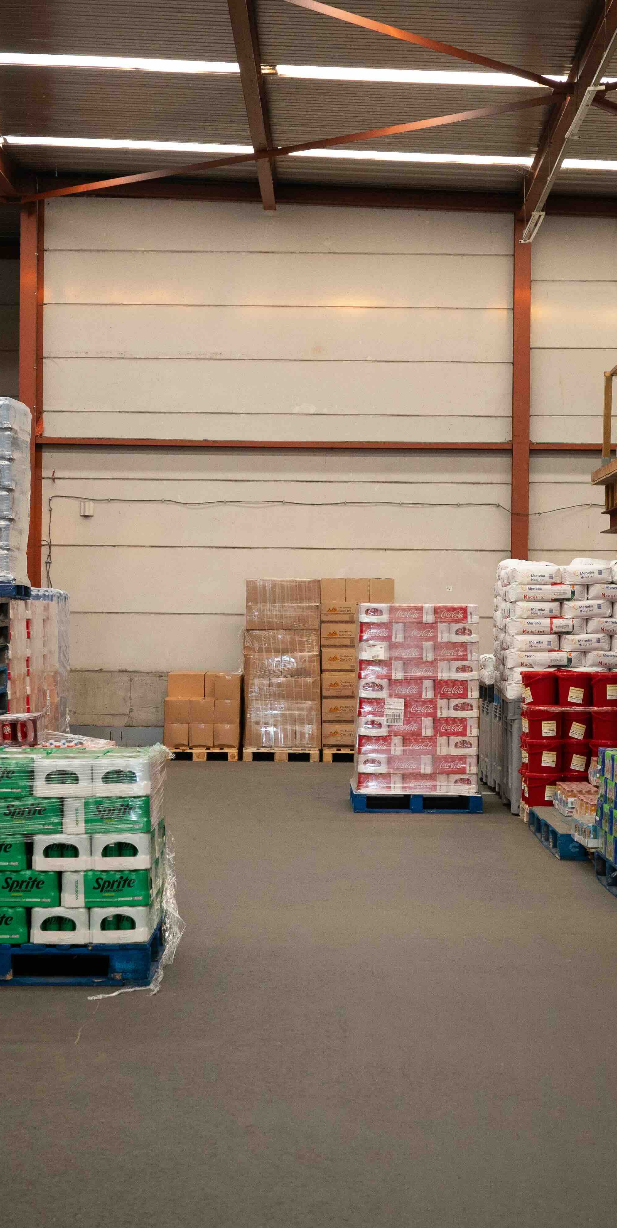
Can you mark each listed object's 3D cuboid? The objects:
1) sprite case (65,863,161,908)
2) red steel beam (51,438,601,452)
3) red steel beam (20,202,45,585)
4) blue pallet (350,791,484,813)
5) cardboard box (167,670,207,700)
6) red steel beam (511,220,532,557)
[{"bbox_3d":[-0.802,1.095,8.249,0.348,0.147,0.232,1,0,1],"label":"sprite case"},{"bbox_3d":[0.134,-1.852,22.500,6.300,0.085,0.140,1,0,1],"label":"red steel beam"},{"bbox_3d":[-3.118,-1.506,22.803,0.195,6.121,0.400,1,0,1],"label":"red steel beam"},{"bbox_3d":[0.863,1.478,16.480,1.000,0.162,1.200,1,0,1],"label":"blue pallet"},{"bbox_3d":[-1.315,0.781,22.235,0.382,0.252,0.280,0,0,0],"label":"cardboard box"},{"bbox_3d":[2.365,-1.421,22.811,0.197,6.048,0.200,0,0,0],"label":"red steel beam"}]

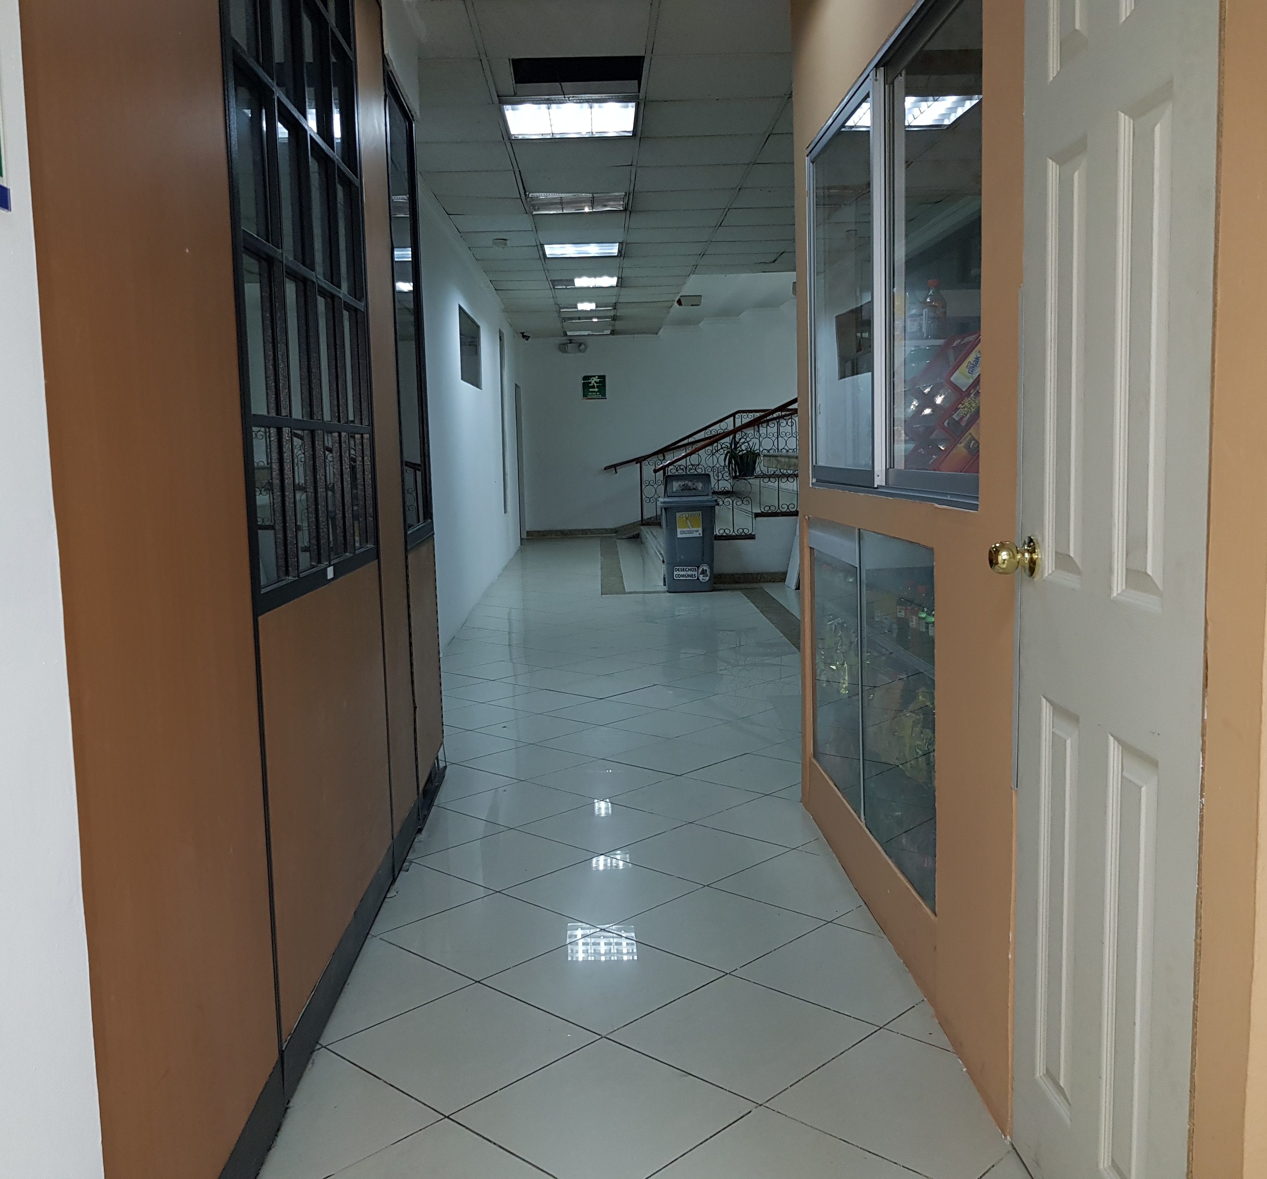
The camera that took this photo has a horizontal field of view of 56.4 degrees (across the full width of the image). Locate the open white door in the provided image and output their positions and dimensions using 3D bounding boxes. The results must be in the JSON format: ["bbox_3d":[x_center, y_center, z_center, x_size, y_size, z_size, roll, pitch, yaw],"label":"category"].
[{"bbox_3d":[0.648,-0.050,1.604,0.040,2.040,0.585,-2,6,-1],"label":"open white door"}]

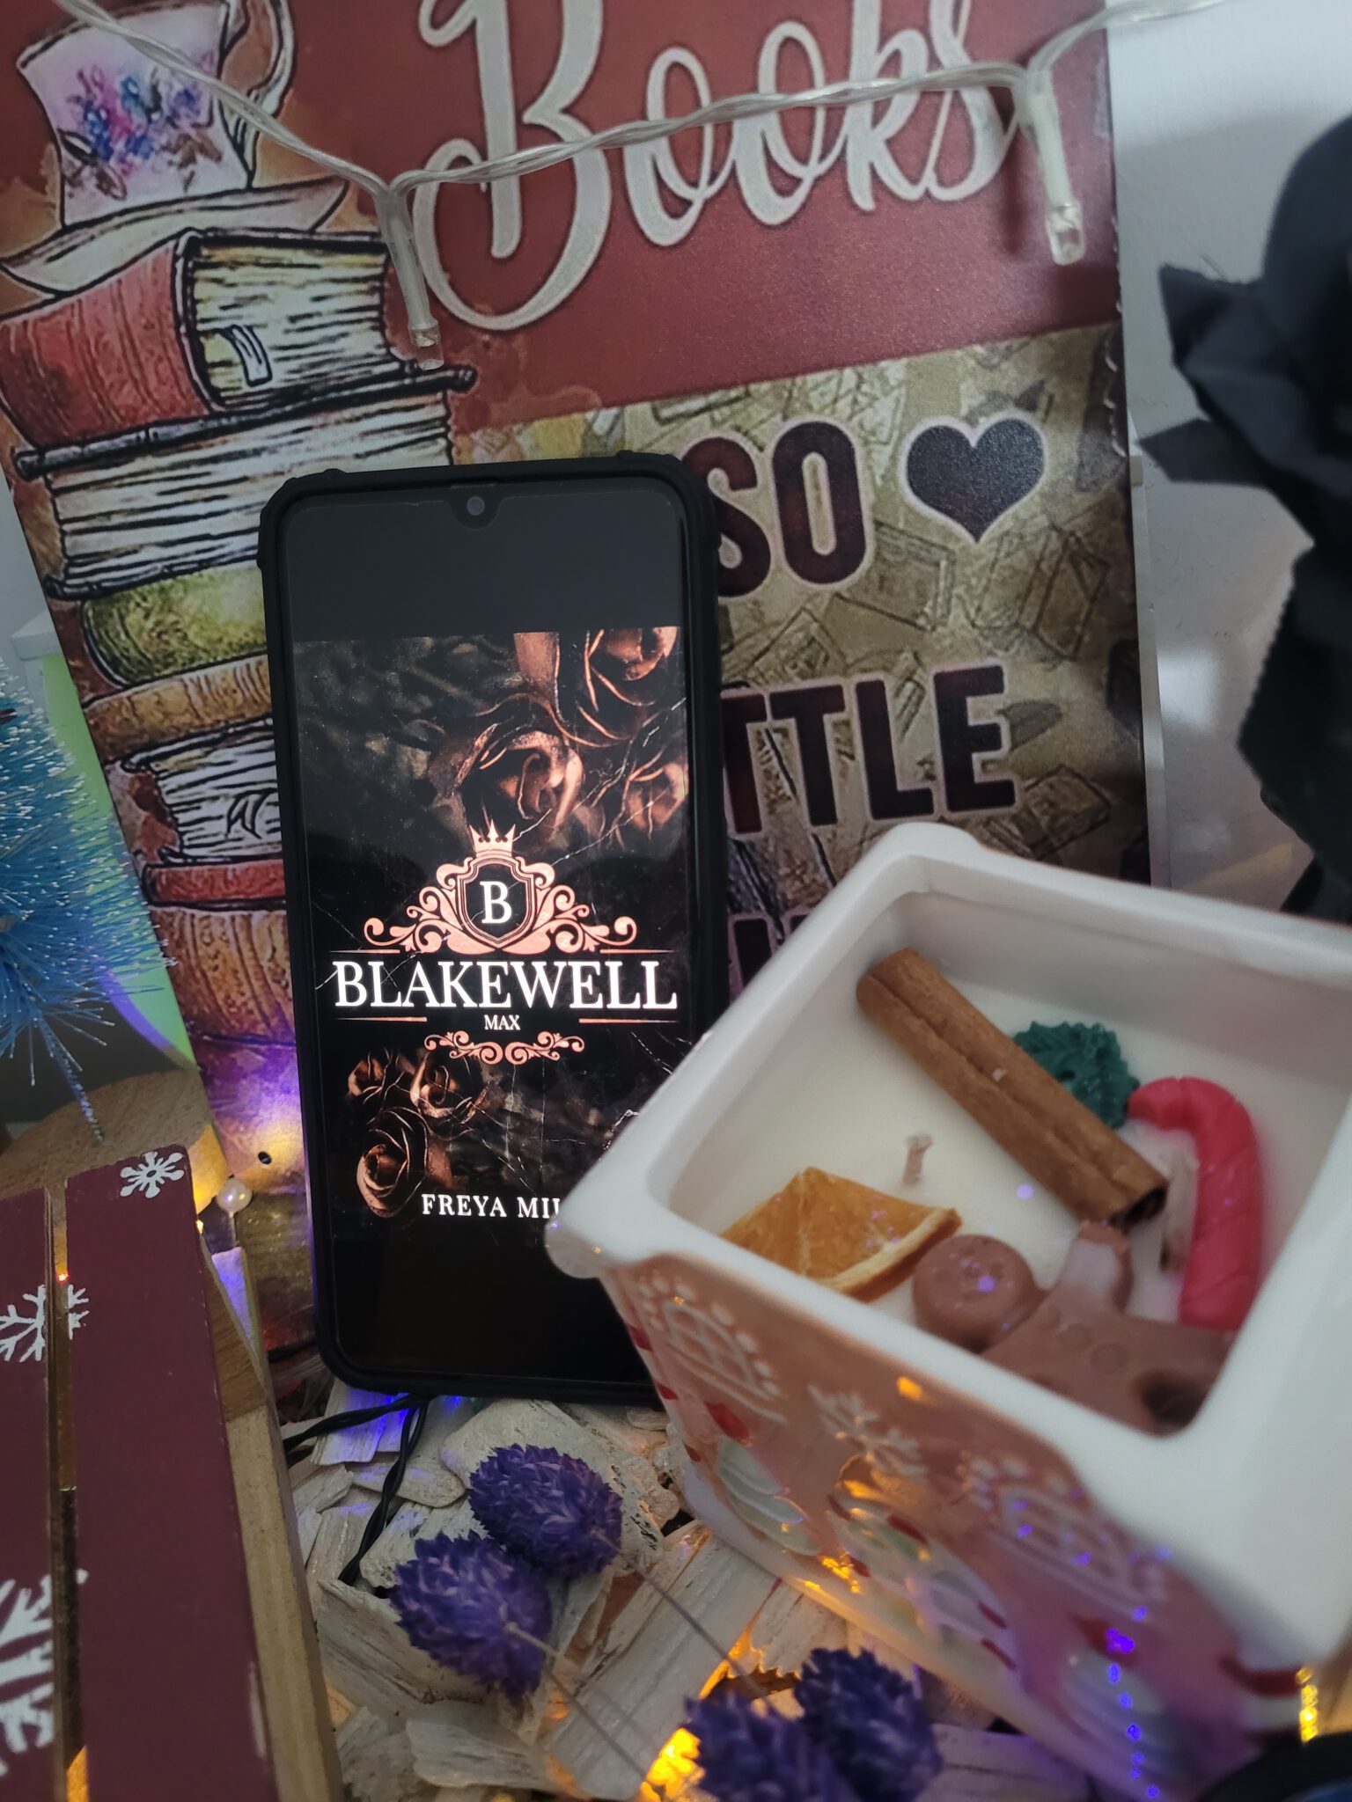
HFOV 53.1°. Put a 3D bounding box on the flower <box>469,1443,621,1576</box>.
[{"bbox_3d":[-0.022,0.102,0.227,0.027,0.021,0.021,25,49,37],"label":"flower"}]

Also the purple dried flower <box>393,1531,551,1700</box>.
[{"bbox_3d":[-0.032,0.113,0.214,0.027,0.022,0.022,9,39,40],"label":"purple dried flower"}]

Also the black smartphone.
[{"bbox_3d":[-0.029,0.009,0.245,0.080,0.167,0.012,0,8,9],"label":"black smartphone"}]

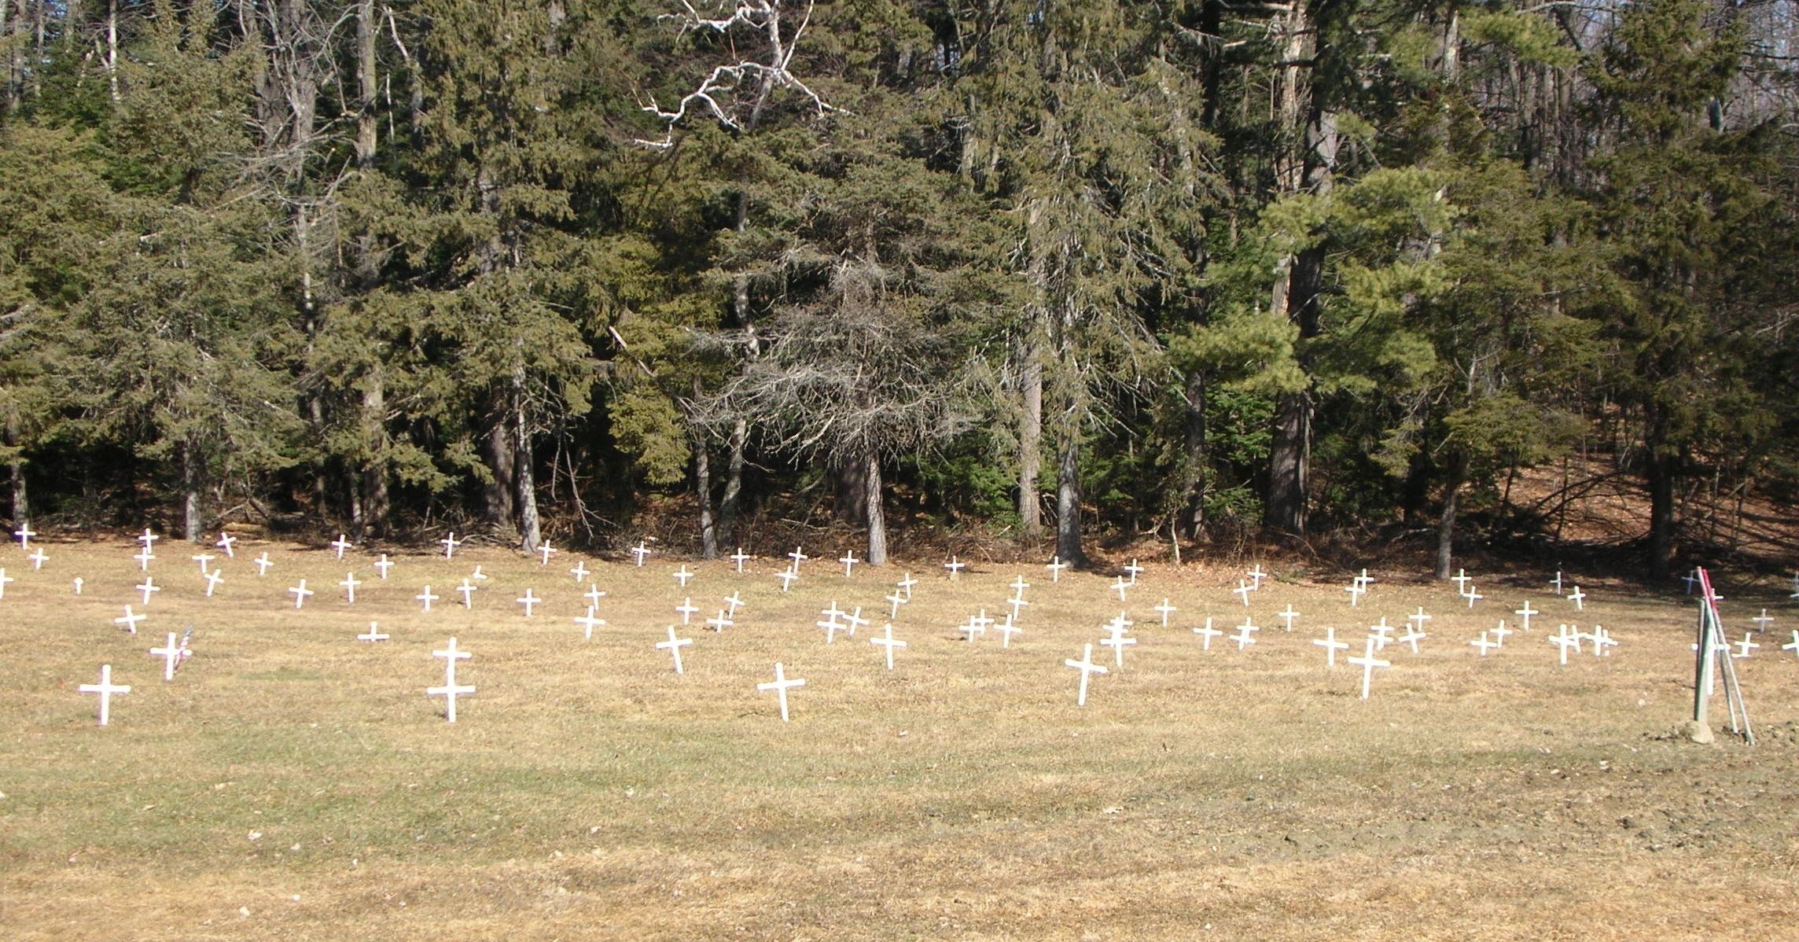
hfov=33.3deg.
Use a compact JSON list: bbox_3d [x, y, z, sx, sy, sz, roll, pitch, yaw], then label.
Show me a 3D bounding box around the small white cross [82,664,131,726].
[{"bbox_3d":[-6.323,1.786,24.000,0.400,0.476,0.045,2,-1,-11],"label":"small white cross"}]

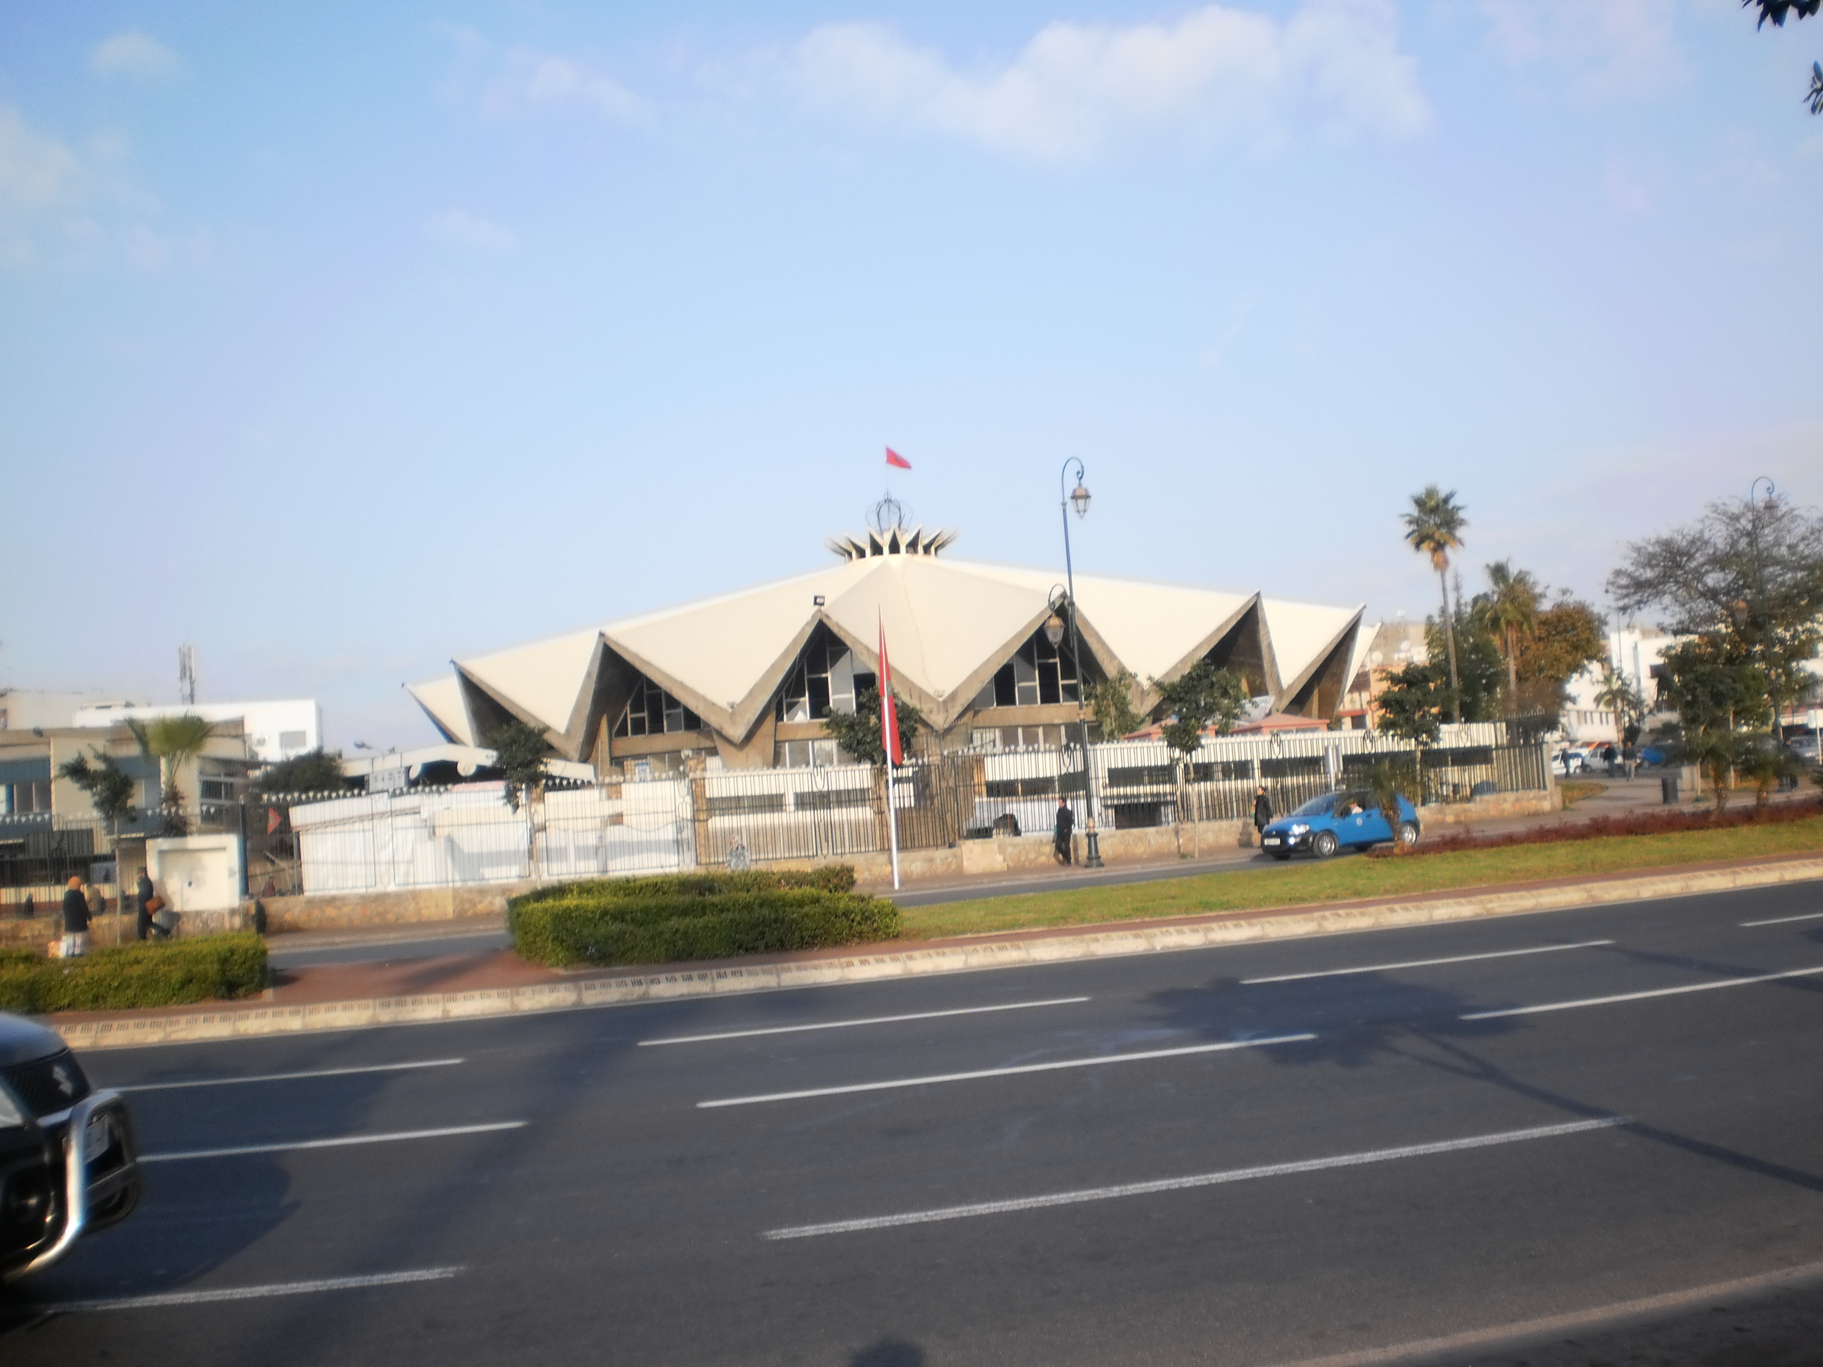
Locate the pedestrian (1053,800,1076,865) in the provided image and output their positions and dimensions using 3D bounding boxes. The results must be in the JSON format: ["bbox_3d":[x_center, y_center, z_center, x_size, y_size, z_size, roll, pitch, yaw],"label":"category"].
[{"bbox_3d":[3.789,3.701,47.141,0.600,1.710,0.500,-2,-4,-21],"label":"pedestrian"}]

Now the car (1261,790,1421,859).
[{"bbox_3d":[10.076,3.251,44.436,4.030,1.490,1.690,-2,-4,-29],"label":"car"}]

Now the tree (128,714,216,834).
[{"bbox_3d":[-18.850,3.529,48.460,2.200,5.510,2.200,-3,-4,-18],"label":"tree"}]

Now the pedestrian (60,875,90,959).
[{"bbox_3d":[-16.470,4.602,37.351,0.550,1.660,0.400,-3,-4,-9],"label":"pedestrian"}]

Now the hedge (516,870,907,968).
[{"bbox_3d":[-3.083,3.100,25.861,4.600,0.850,5.000,-3,-4,-19],"label":"hedge"}]

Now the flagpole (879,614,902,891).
[{"bbox_3d":[-0.418,1.426,40.398,0.340,5.890,0.300,-3,-4,-18],"label":"flagpole"}]

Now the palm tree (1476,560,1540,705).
[{"bbox_3d":[27.466,-0.342,86.093,2.950,10.590,2.950,-3,-4,-18],"label":"palm tree"}]

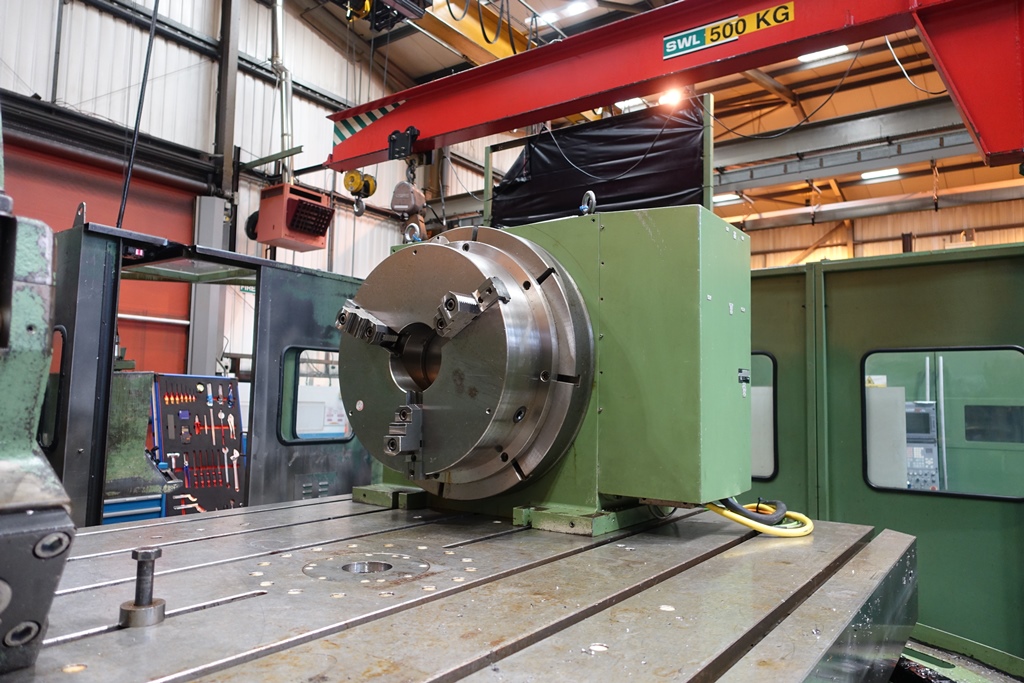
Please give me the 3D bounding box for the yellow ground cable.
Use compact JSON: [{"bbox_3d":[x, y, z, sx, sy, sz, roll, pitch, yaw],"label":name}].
[{"bbox_3d":[0.653,0.452,1.783,0.382,0.086,0.213,6,-7,-42],"label":"yellow ground cable"}]

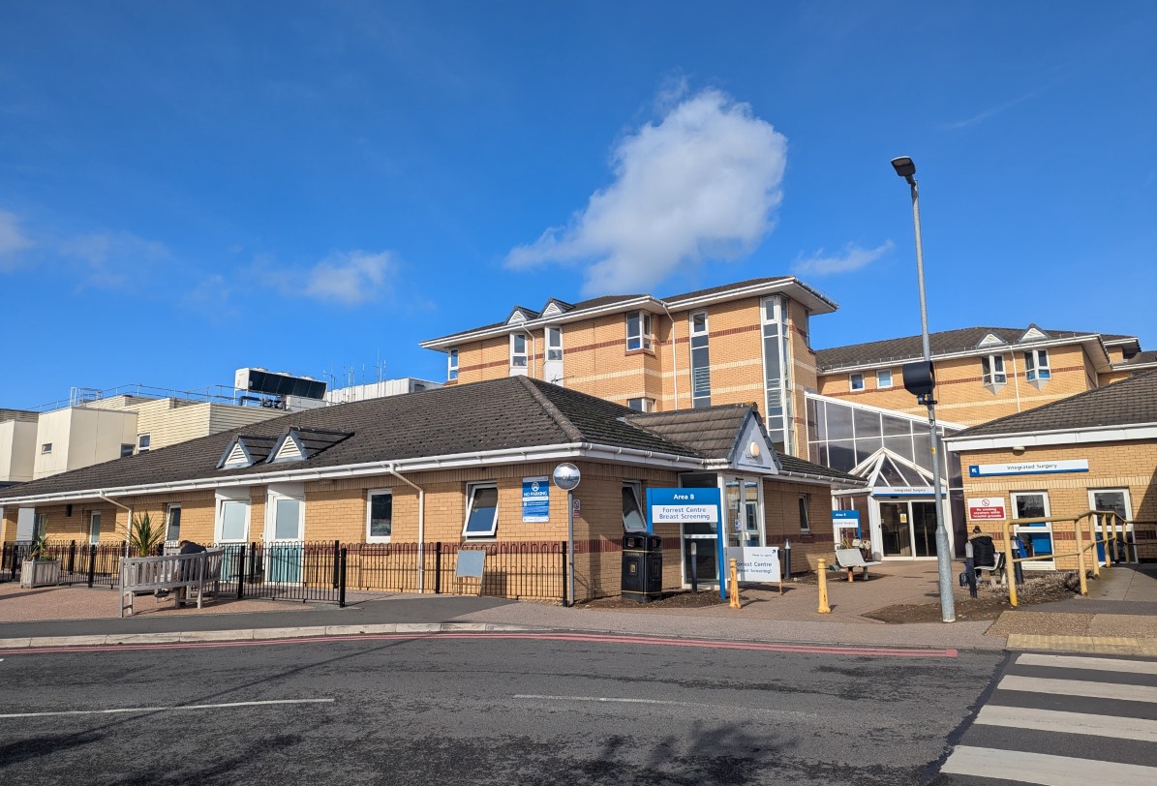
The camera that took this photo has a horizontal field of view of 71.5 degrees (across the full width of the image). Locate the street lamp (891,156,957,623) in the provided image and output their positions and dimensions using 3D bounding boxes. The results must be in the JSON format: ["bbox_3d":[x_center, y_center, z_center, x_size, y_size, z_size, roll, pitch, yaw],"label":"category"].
[{"bbox_3d":[4.448,-0.122,10.486,0.400,6.080,0.750,-6,-11,27],"label":"street lamp"}]

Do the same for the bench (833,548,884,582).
[{"bbox_3d":[6.312,3.847,18.009,0.560,0.730,1.600,-8,-12,36],"label":"bench"}]

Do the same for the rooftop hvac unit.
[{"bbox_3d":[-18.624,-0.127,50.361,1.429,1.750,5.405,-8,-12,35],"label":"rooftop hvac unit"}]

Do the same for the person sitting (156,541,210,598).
[{"bbox_3d":[-6.490,2.968,13.239,0.740,1.050,0.500,1,-10,-10],"label":"person sitting"}]

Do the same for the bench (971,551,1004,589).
[{"bbox_3d":[8.232,3.505,16.190,0.550,0.730,1.550,-8,-12,35],"label":"bench"}]

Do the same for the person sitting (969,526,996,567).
[{"bbox_3d":[7.908,3.228,15.934,0.640,1.200,0.480,-8,-12,35],"label":"person sitting"}]

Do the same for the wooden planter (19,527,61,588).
[{"bbox_3d":[-12.352,3.811,18.421,0.600,1.300,0.600,-8,-12,35],"label":"wooden planter"}]

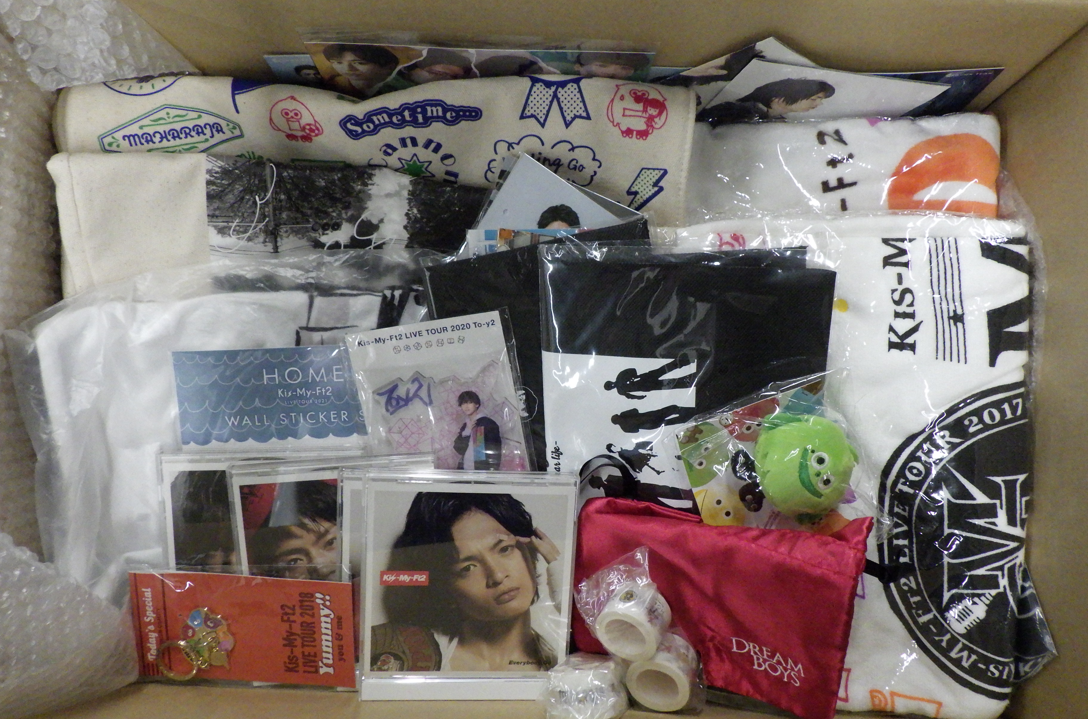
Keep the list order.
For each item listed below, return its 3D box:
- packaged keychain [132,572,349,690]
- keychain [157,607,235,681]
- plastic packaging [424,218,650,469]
[{"bbox_3d":[-0.181,0.161,0.529,0.134,0.009,0.071,2,104,2],"label":"packaged keychain"},{"bbox_3d":[-0.210,0.173,0.530,0.046,0.007,0.038,-39,99,10],"label":"keychain"},{"bbox_3d":[0.013,0.013,0.534,0.138,0.014,0.170,-12,97,-1],"label":"plastic packaging"}]

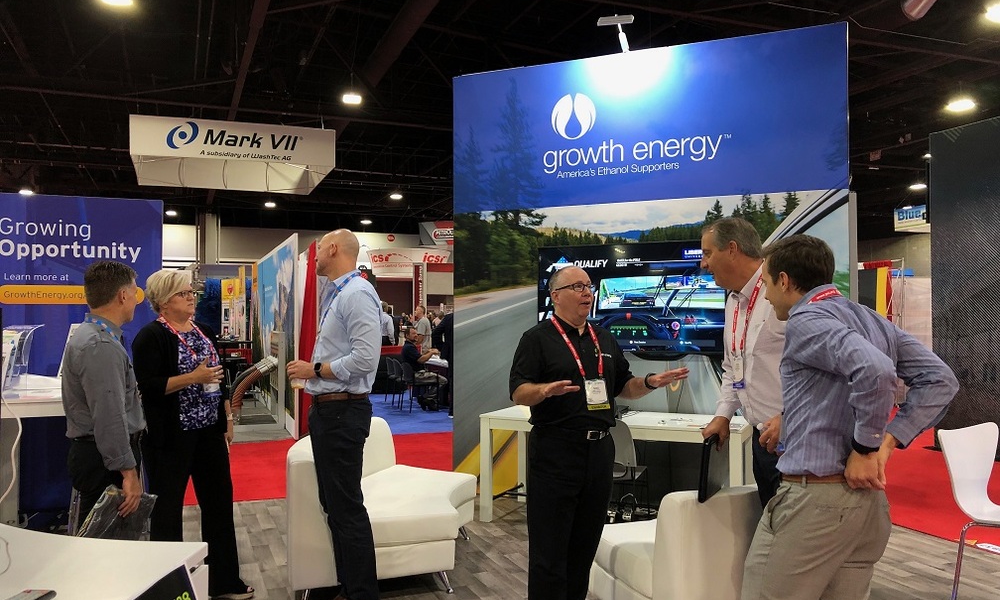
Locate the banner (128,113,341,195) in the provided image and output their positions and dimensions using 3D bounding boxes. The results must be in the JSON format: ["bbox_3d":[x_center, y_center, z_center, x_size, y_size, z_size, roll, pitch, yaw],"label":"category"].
[{"bbox_3d":[-6.889,-3.629,20.695,4.460,0.874,4.549,0,-1,-22],"label":"banner"}]

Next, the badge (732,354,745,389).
[{"bbox_3d":[0.929,0.280,3.150,0.015,0.138,0.090,0,-1,-22],"label":"badge"}]

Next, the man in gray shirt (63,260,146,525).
[{"bbox_3d":[-1.656,0.705,3.413,0.360,1.740,0.480,0,-1,-25],"label":"man in gray shirt"}]

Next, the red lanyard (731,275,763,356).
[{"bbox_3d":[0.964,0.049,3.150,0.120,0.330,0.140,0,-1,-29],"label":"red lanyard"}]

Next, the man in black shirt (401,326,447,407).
[{"bbox_3d":[-1.155,1.026,12.390,0.720,1.280,0.520,0,-1,-18],"label":"man in black shirt"}]

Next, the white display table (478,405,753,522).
[{"bbox_3d":[0.828,1.210,5.725,1.820,0.752,0.680,-1,-1,26],"label":"white display table"}]

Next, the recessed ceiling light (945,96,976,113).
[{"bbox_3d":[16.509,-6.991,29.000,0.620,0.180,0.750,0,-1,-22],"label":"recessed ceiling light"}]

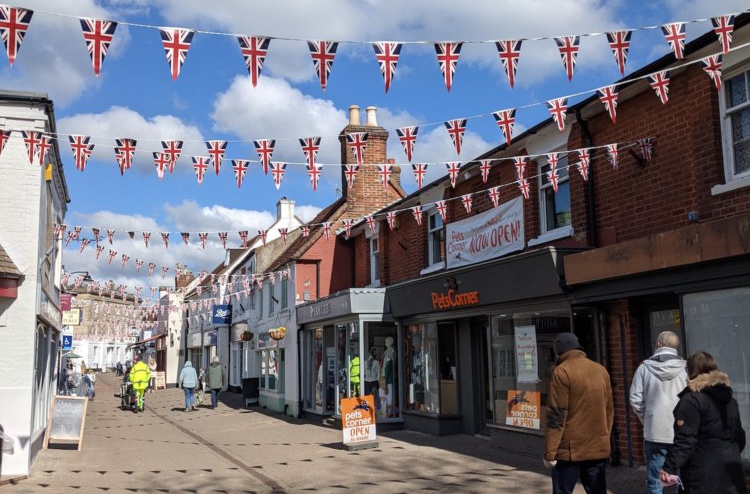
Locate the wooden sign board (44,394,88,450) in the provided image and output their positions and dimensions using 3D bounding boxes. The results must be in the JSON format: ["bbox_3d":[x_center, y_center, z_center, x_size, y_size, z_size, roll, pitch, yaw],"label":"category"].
[{"bbox_3d":[-5.853,3.342,14.787,0.660,0.980,0.500,1,-8,-12],"label":"wooden sign board"}]

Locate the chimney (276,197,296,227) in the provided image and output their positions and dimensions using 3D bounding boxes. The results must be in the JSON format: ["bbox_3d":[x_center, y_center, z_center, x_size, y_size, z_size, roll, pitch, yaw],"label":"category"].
[{"bbox_3d":[-4.690,-1.676,41.265,0.850,1.450,0.800,2,-8,-19],"label":"chimney"}]

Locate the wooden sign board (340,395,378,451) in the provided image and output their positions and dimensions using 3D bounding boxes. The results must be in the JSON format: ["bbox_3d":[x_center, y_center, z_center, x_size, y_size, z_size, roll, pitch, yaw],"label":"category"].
[{"bbox_3d":[-0.253,3.112,13.846,0.640,0.920,0.400,3,-9,-27],"label":"wooden sign board"}]

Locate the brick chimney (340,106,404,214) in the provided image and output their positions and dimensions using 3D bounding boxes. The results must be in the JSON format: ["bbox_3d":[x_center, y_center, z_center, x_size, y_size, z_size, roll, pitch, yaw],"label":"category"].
[{"bbox_3d":[-0.309,-2.509,22.958,1.300,3.100,0.750,2,-8,-19],"label":"brick chimney"}]

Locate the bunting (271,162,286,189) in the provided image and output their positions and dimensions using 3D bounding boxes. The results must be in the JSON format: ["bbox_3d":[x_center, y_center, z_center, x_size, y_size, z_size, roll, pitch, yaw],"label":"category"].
[{"bbox_3d":[-1.030,-0.762,8.350,0.185,0.305,0.030,1,-8,-13],"label":"bunting"}]

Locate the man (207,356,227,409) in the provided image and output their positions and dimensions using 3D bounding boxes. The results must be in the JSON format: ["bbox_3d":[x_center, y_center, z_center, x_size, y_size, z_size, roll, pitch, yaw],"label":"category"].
[{"bbox_3d":[-5.191,4.435,25.592,0.580,1.740,0.420,2,-8,-18],"label":"man"}]

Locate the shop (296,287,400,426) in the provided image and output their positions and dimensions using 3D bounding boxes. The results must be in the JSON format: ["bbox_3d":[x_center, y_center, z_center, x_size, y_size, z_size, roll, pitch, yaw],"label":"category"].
[{"bbox_3d":[-0.498,2.819,19.493,1.900,3.080,4.300,2,-8,-19],"label":"shop"}]

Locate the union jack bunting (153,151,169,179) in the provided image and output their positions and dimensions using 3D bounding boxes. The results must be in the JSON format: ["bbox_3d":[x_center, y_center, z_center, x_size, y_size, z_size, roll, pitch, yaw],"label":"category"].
[{"bbox_3d":[-2.203,-0.844,8.080,0.185,0.300,0.030,1,-8,-13],"label":"union jack bunting"}]

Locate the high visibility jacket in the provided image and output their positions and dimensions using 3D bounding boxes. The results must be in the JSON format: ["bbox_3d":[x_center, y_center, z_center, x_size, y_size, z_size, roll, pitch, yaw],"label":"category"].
[{"bbox_3d":[-7.488,4.086,24.800,0.660,0.860,0.380,1,-8,-17],"label":"high visibility jacket"}]

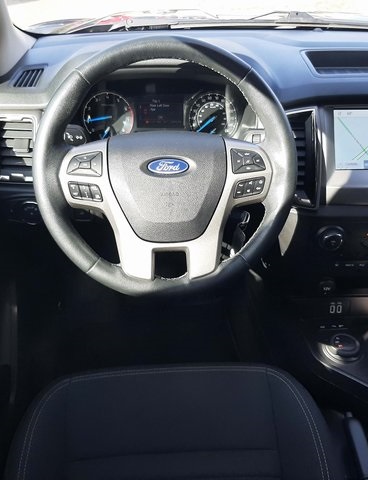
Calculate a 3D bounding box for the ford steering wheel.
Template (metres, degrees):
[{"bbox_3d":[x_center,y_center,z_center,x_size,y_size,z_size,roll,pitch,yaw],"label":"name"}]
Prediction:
[{"bbox_3d":[-0.028,-0.110,0.713,0.380,0.375,0.100,-1,9,-1],"label":"ford steering wheel"}]

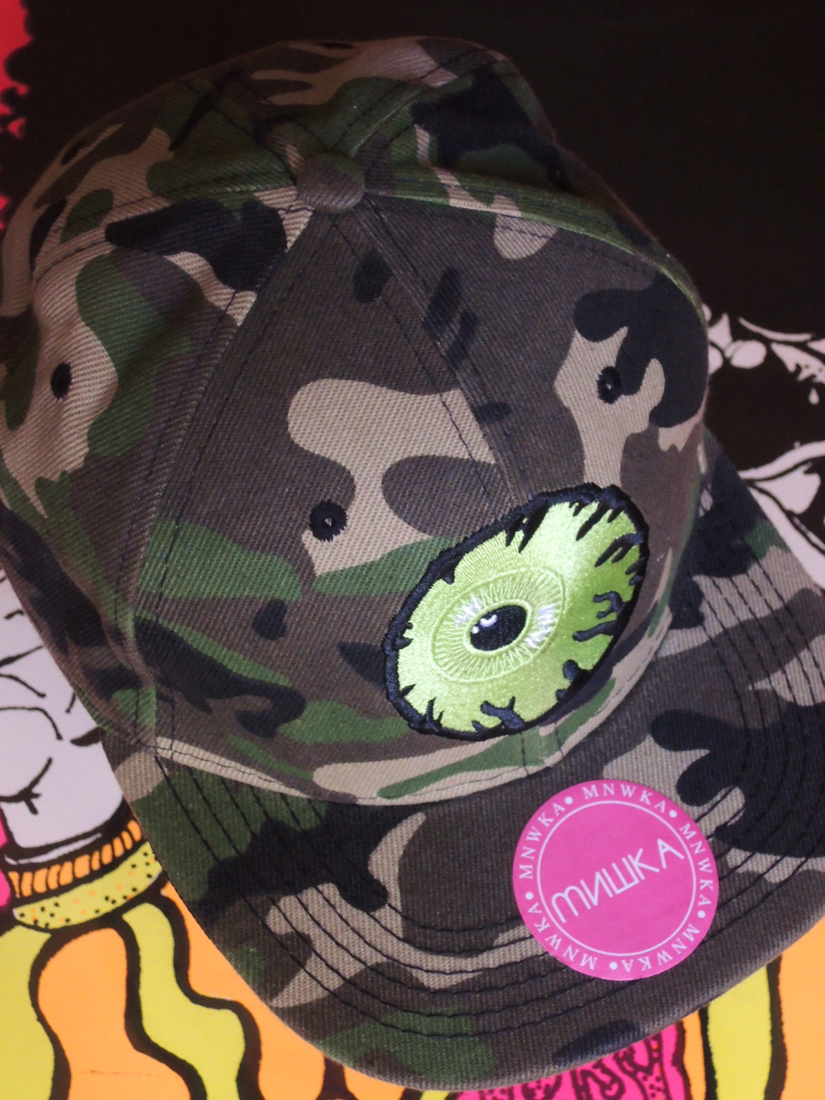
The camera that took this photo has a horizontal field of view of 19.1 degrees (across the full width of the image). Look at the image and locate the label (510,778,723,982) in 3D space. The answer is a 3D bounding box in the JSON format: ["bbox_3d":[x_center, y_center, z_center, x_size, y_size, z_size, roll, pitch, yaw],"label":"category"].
[{"bbox_3d":[0.049,0.080,0.593,0.051,0.001,0.051,-26,70,-17],"label":"label"}]

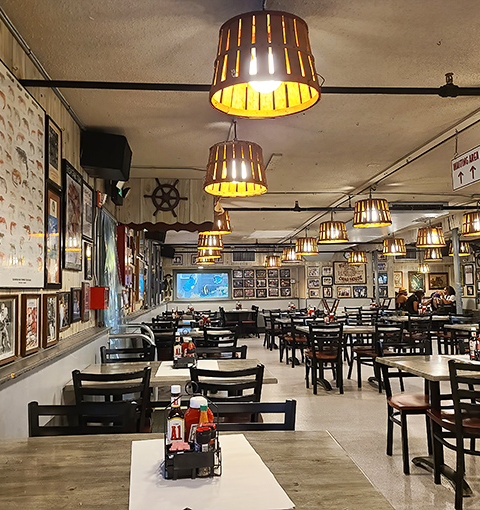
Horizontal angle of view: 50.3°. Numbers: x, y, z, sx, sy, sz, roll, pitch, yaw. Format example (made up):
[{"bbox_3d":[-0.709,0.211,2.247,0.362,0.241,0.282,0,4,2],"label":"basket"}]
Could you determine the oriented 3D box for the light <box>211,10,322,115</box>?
[{"bbox_3d":[0.103,-0.785,2.123,0.450,0.280,0.450,0,-4,-5],"label":"light"}]

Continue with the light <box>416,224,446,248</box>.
[{"bbox_3d":[2.870,-0.270,7.647,0.455,0.320,0.455,-1,-4,-5],"label":"light"}]

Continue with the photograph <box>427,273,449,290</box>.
[{"bbox_3d":[5.813,0.780,14.918,0.550,0.470,0.030,-1,-4,-5],"label":"photograph"}]

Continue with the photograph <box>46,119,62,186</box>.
[{"bbox_3d":[-1.097,-0.595,3.041,0.028,0.370,0.285,-1,-4,-4],"label":"photograph"}]

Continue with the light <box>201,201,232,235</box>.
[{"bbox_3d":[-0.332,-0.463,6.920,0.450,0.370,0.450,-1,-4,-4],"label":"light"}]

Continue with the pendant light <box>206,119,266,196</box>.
[{"bbox_3d":[-0.029,-0.699,3.715,0.455,0.450,0.455,-1,-4,-5],"label":"pendant light"}]

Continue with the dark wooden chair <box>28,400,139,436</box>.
[{"bbox_3d":[-0.574,0.994,1.714,0.435,0.887,0.480,-1,-4,-5],"label":"dark wooden chair"}]

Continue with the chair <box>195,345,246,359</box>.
[{"bbox_3d":[-0.136,1.143,3.865,0.430,0.850,0.470,0,-4,-5],"label":"chair"}]

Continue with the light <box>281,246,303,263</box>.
[{"bbox_3d":[1.189,0.007,11.567,0.450,0.280,0.450,0,-4,-5],"label":"light"}]

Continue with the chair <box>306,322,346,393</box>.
[{"bbox_3d":[1.049,1.252,6.279,0.410,0.840,0.460,-1,-4,-4],"label":"chair"}]

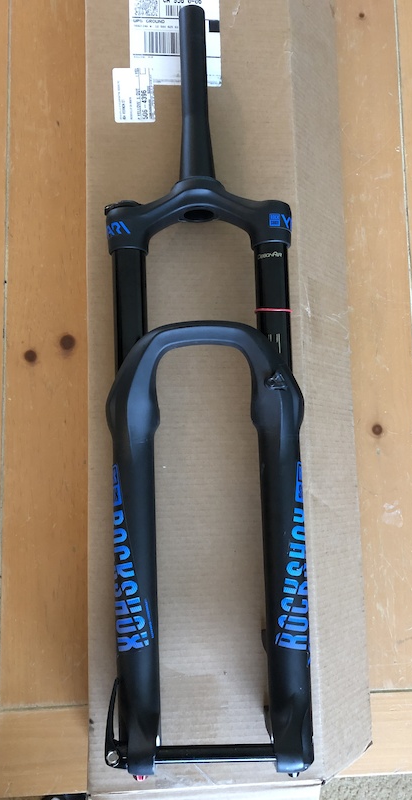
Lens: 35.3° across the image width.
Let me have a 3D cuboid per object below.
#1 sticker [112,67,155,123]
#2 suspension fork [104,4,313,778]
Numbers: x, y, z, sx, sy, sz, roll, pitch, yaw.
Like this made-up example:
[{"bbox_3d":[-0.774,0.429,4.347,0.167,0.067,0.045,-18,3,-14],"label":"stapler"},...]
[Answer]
[{"bbox_3d":[-0.081,-0.342,0.727,0.044,0.002,0.065,-3,84,-5],"label":"sticker"},{"bbox_3d":[-0.004,-0.035,0.659,0.205,0.100,0.794,-2,84,2],"label":"suspension fork"}]

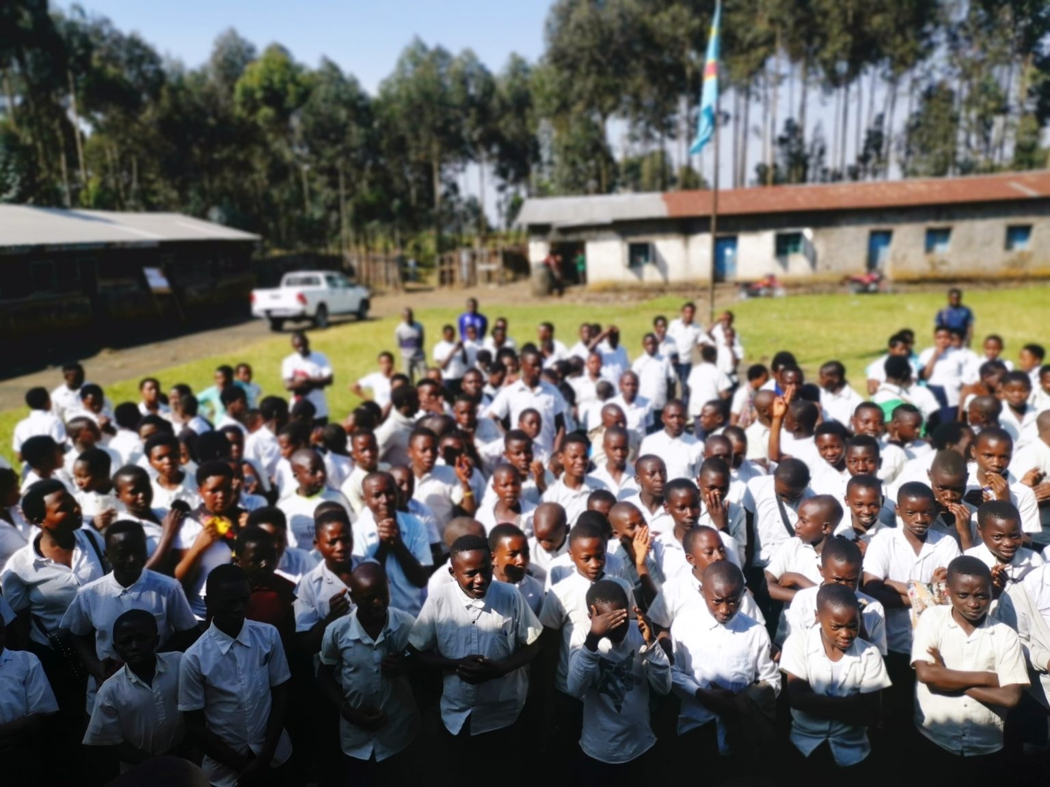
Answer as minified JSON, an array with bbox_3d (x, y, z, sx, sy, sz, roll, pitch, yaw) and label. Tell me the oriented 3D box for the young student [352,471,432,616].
[{"bbox_3d":[-0.629,1.105,3.912,0.400,1.526,0.300,-3,10,-10],"label":"young student"}]

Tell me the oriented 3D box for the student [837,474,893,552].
[{"bbox_3d":[1.486,1.101,3.713,0.410,1.536,0.260,2,10,17],"label":"student"}]

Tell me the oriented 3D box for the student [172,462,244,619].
[{"bbox_3d":[-1.431,1.048,3.925,0.430,1.500,0.320,-10,14,-38],"label":"student"}]

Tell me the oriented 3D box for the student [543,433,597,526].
[{"bbox_3d":[0.281,0.918,4.489,0.390,1.440,0.260,-3,11,-9],"label":"student"}]

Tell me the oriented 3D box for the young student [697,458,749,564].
[{"bbox_3d":[0.919,1.020,3.984,0.400,1.460,0.310,0,11,6],"label":"young student"}]

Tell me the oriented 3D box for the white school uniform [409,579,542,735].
[{"bbox_3d":[-0.168,0.982,3.106,0.480,0.610,0.270,-2,11,-2],"label":"white school uniform"}]

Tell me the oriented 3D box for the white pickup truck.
[{"bbox_3d":[-6.931,-3.193,27.263,1.850,1.800,5.250,1,11,14],"label":"white pickup truck"}]

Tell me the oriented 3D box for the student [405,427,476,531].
[{"bbox_3d":[-0.501,0.926,4.668,0.410,1.515,0.320,-1,11,0],"label":"student"}]

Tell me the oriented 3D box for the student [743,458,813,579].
[{"bbox_3d":[1.267,1.055,4.012,0.420,1.530,0.300,2,10,15],"label":"student"}]

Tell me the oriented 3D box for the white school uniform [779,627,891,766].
[{"bbox_3d":[1.146,1.117,3.099,0.410,0.520,0.250,2,10,14],"label":"white school uniform"}]

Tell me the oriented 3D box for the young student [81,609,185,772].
[{"bbox_3d":[-1.353,1.391,3.022,0.400,1.293,0.260,-8,12,-35],"label":"young student"}]

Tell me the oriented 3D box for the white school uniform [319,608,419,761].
[{"bbox_3d":[-0.588,1.101,3.100,0.390,0.600,0.240,-4,11,-13],"label":"white school uniform"}]

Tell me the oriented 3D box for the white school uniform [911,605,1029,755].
[{"bbox_3d":[1.587,1.049,2.954,0.420,0.549,0.270,5,13,26],"label":"white school uniform"}]

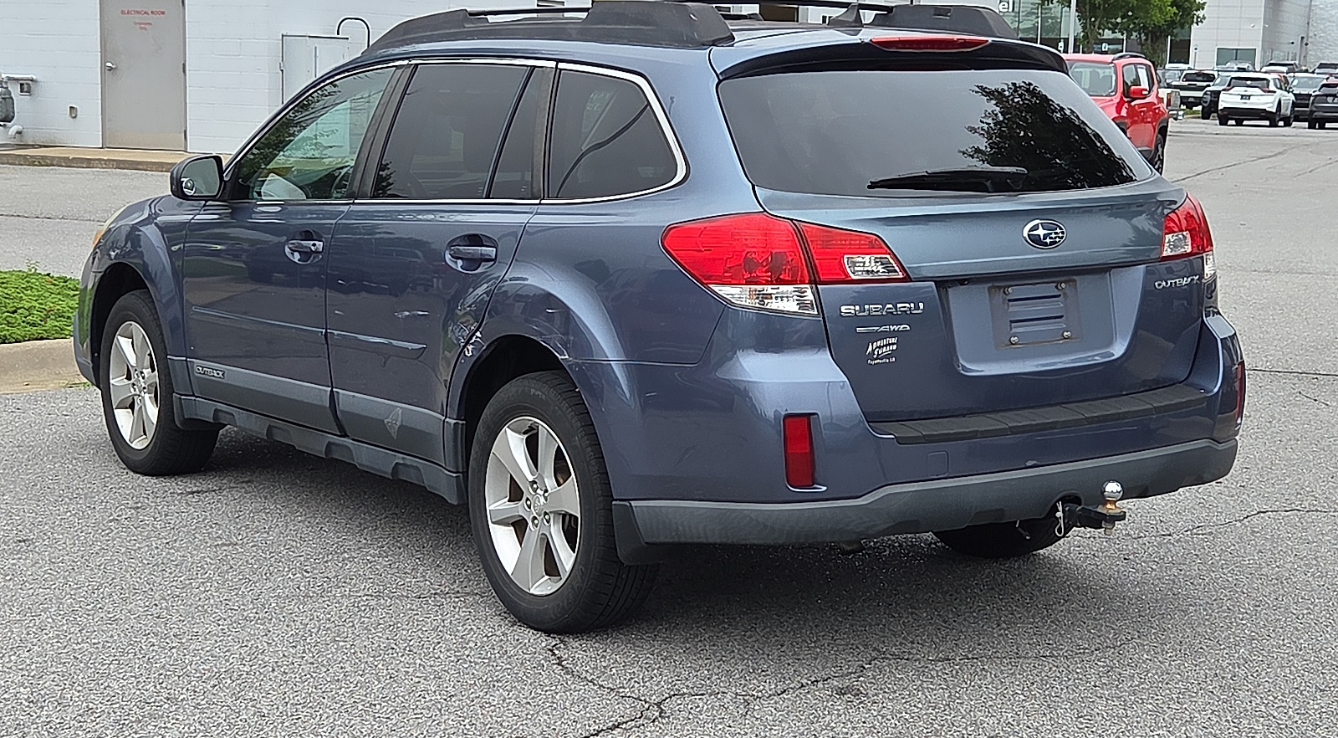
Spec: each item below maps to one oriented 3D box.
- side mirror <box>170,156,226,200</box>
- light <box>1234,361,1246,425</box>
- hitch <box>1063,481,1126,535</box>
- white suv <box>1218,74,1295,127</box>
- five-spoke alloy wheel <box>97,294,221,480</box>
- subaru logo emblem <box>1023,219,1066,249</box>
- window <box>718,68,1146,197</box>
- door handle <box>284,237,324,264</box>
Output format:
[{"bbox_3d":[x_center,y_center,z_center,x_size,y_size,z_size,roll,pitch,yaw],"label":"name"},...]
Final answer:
[{"bbox_3d":[-1.547,-0.627,7.252,0.200,0.155,0.140,-6,10,-35],"label":"side mirror"},{"bbox_3d":[1.526,0.057,5.923,0.035,0.165,0.068,4,9,26],"label":"light"},{"bbox_3d":[1.030,0.330,5.353,0.075,0.138,0.230,-6,10,-35],"label":"hitch"},{"bbox_3d":[18.665,-8.542,70.000,1.840,1.680,4.650,4,8,22],"label":"white suv"},{"bbox_3d":[-1.862,0.052,8.083,0.230,0.690,0.690,-6,10,-35],"label":"five-spoke alloy wheel"},{"bbox_3d":[0.918,-0.328,5.369,0.142,0.074,0.016,-6,-2,-35],"label":"subaru logo emblem"},{"bbox_3d":[0.717,-0.602,5.670,1.370,0.445,0.090,-6,-32,-35],"label":"window"},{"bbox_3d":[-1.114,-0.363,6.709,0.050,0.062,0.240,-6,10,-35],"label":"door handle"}]

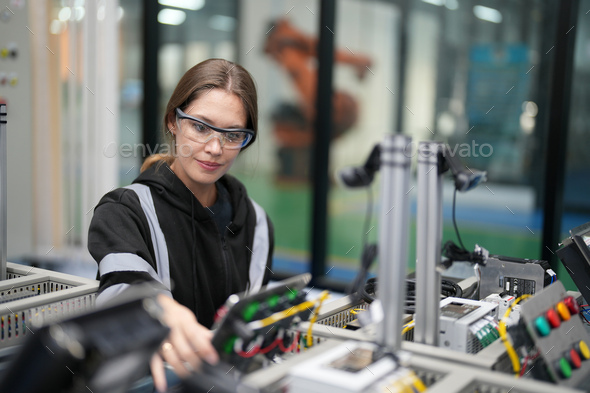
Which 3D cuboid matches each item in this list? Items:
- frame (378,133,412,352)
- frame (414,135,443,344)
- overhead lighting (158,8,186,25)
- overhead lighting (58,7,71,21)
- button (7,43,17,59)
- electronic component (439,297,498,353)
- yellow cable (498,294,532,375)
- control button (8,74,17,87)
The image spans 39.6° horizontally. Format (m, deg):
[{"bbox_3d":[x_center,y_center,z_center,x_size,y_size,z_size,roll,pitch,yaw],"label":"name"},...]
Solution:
[{"bbox_3d":[0.130,0.080,1.078,0.030,0.320,0.030,6,11,29],"label":"frame"},{"bbox_3d":[0.207,0.088,1.263,0.030,0.346,0.030,5,11,29],"label":"frame"},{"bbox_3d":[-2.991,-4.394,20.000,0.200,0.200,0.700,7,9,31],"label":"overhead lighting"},{"bbox_3d":[-5.627,-4.468,20.000,0.260,0.200,0.280,7,9,30],"label":"overhead lighting"},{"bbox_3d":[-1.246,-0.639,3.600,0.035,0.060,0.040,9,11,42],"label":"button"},{"bbox_3d":[0.271,0.229,1.368,0.088,0.080,0.150,7,9,30],"label":"electronic component"},{"bbox_3d":[0.324,0.205,1.210,0.046,0.112,0.060,4,10,11],"label":"yellow cable"},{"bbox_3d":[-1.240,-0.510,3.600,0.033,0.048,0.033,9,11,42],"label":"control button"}]

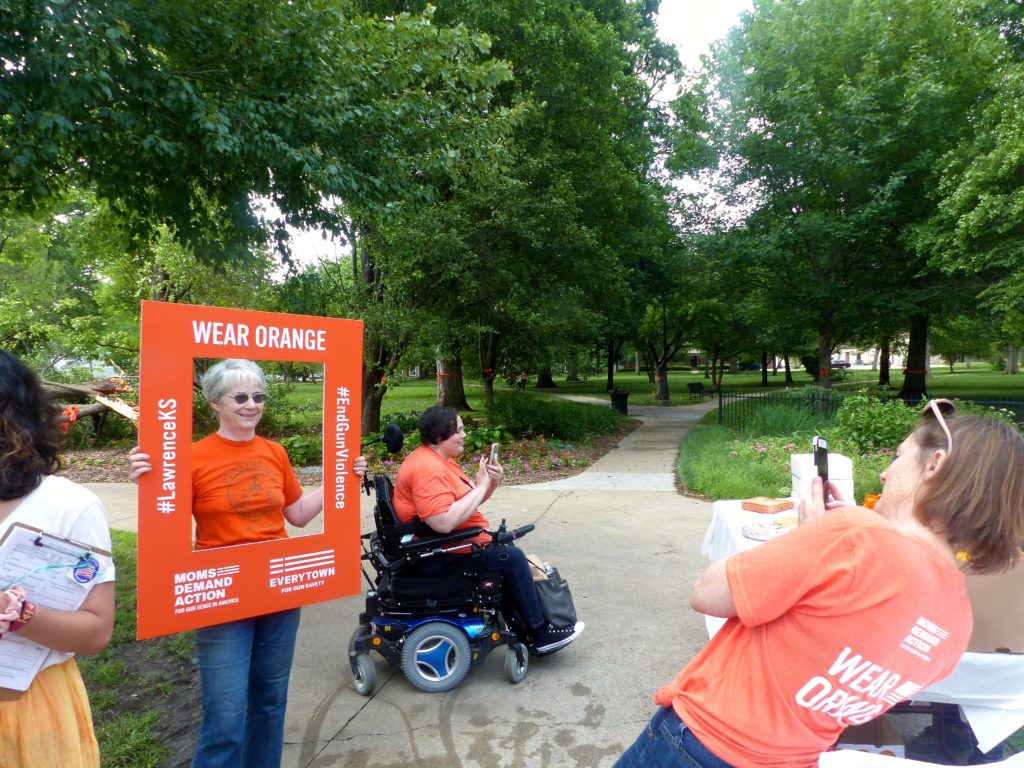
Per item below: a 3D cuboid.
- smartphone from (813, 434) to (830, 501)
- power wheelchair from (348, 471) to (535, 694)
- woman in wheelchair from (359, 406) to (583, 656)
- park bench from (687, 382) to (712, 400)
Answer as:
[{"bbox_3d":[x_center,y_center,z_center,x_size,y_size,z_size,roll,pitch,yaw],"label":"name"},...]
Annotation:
[{"bbox_3d":[0.594,0.173,1.420,0.011,0.146,0.072,-5,-9,37],"label":"smartphone"},{"bbox_3d":[-0.350,0.983,3.982,1.040,1.090,0.650,0,1,-10],"label":"power wheelchair"},{"bbox_3d":[-0.170,0.767,4.024,1.070,1.300,0.560,0,1,-10],"label":"woman in wheelchair"},{"bbox_3d":[9.456,0.380,37.000,0.620,0.850,1.600,1,2,35],"label":"park bench"}]

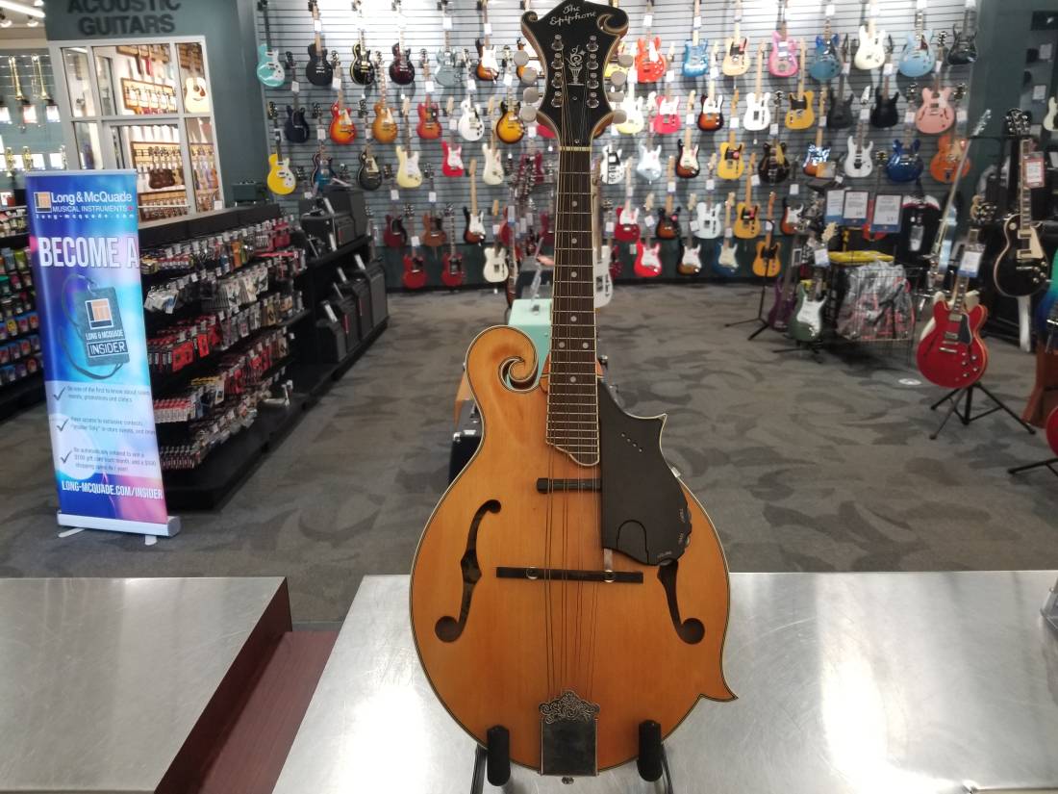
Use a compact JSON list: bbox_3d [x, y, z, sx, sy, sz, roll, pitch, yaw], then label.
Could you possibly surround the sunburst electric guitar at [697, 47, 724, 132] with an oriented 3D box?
[{"bbox_3d":[2.098,-3.566,9.146,0.325,0.985,0.070,10,19,36],"label":"sunburst electric guitar"}]

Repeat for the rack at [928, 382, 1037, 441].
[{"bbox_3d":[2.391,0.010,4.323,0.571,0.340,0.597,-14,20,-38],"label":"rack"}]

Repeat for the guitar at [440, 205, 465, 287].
[{"bbox_3d":[-0.926,-1.837,9.689,0.325,0.988,0.070,-2,16,-3],"label":"guitar"}]

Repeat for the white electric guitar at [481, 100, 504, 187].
[{"bbox_3d":[-0.411,-2.983,9.298,0.320,0.985,0.070,-14,20,-38],"label":"white electric guitar"}]

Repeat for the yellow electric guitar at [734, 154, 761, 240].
[{"bbox_3d":[2.645,-2.381,9.473,0.325,0.984,0.070,0,16,6],"label":"yellow electric guitar"}]

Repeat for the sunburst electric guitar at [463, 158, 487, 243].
[{"bbox_3d":[-0.636,-2.348,9.560,0.310,0.979,0.070,-2,16,-2],"label":"sunburst electric guitar"}]

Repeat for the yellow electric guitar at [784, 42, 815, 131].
[{"bbox_3d":[3.108,-3.547,9.090,0.325,0.948,0.070,1,16,7],"label":"yellow electric guitar"}]

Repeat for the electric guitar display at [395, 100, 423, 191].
[{"bbox_3d":[-1.399,-2.976,9.339,0.320,1.013,0.070,-2,16,-4],"label":"electric guitar display"}]

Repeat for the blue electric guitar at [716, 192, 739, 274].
[{"bbox_3d":[2.418,-1.973,9.609,0.310,0.976,0.070,0,16,5],"label":"blue electric guitar"}]

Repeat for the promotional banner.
[{"bbox_3d":[-1.705,-0.151,3.149,0.525,1.463,0.150,2,12,13],"label":"promotional banner"}]

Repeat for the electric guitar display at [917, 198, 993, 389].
[{"bbox_3d":[2.400,-0.572,4.377,0.085,1.050,0.410,-2,14,-29],"label":"electric guitar display"}]

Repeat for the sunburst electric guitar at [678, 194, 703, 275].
[{"bbox_3d":[1.975,-1.960,9.644,0.310,0.975,0.070,0,16,4],"label":"sunburst electric guitar"}]

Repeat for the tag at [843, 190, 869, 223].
[{"bbox_3d":[2.574,-1.485,6.245,0.200,0.278,0.020,1,16,8],"label":"tag"}]

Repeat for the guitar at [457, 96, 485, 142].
[{"bbox_3d":[-0.672,-3.462,9.145,0.330,1.000,0.080,-6,17,-14],"label":"guitar"}]

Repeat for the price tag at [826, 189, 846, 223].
[{"bbox_3d":[2.498,-1.542,6.450,0.190,0.280,0.015,4,16,20],"label":"price tag"}]

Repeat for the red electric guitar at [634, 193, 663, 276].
[{"bbox_3d":[1.442,-1.956,9.611,0.325,0.985,0.070,0,15,5],"label":"red electric guitar"}]

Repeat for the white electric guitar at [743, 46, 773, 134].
[{"bbox_3d":[2.620,-3.562,9.115,0.325,0.985,0.070,11,20,39],"label":"white electric guitar"}]

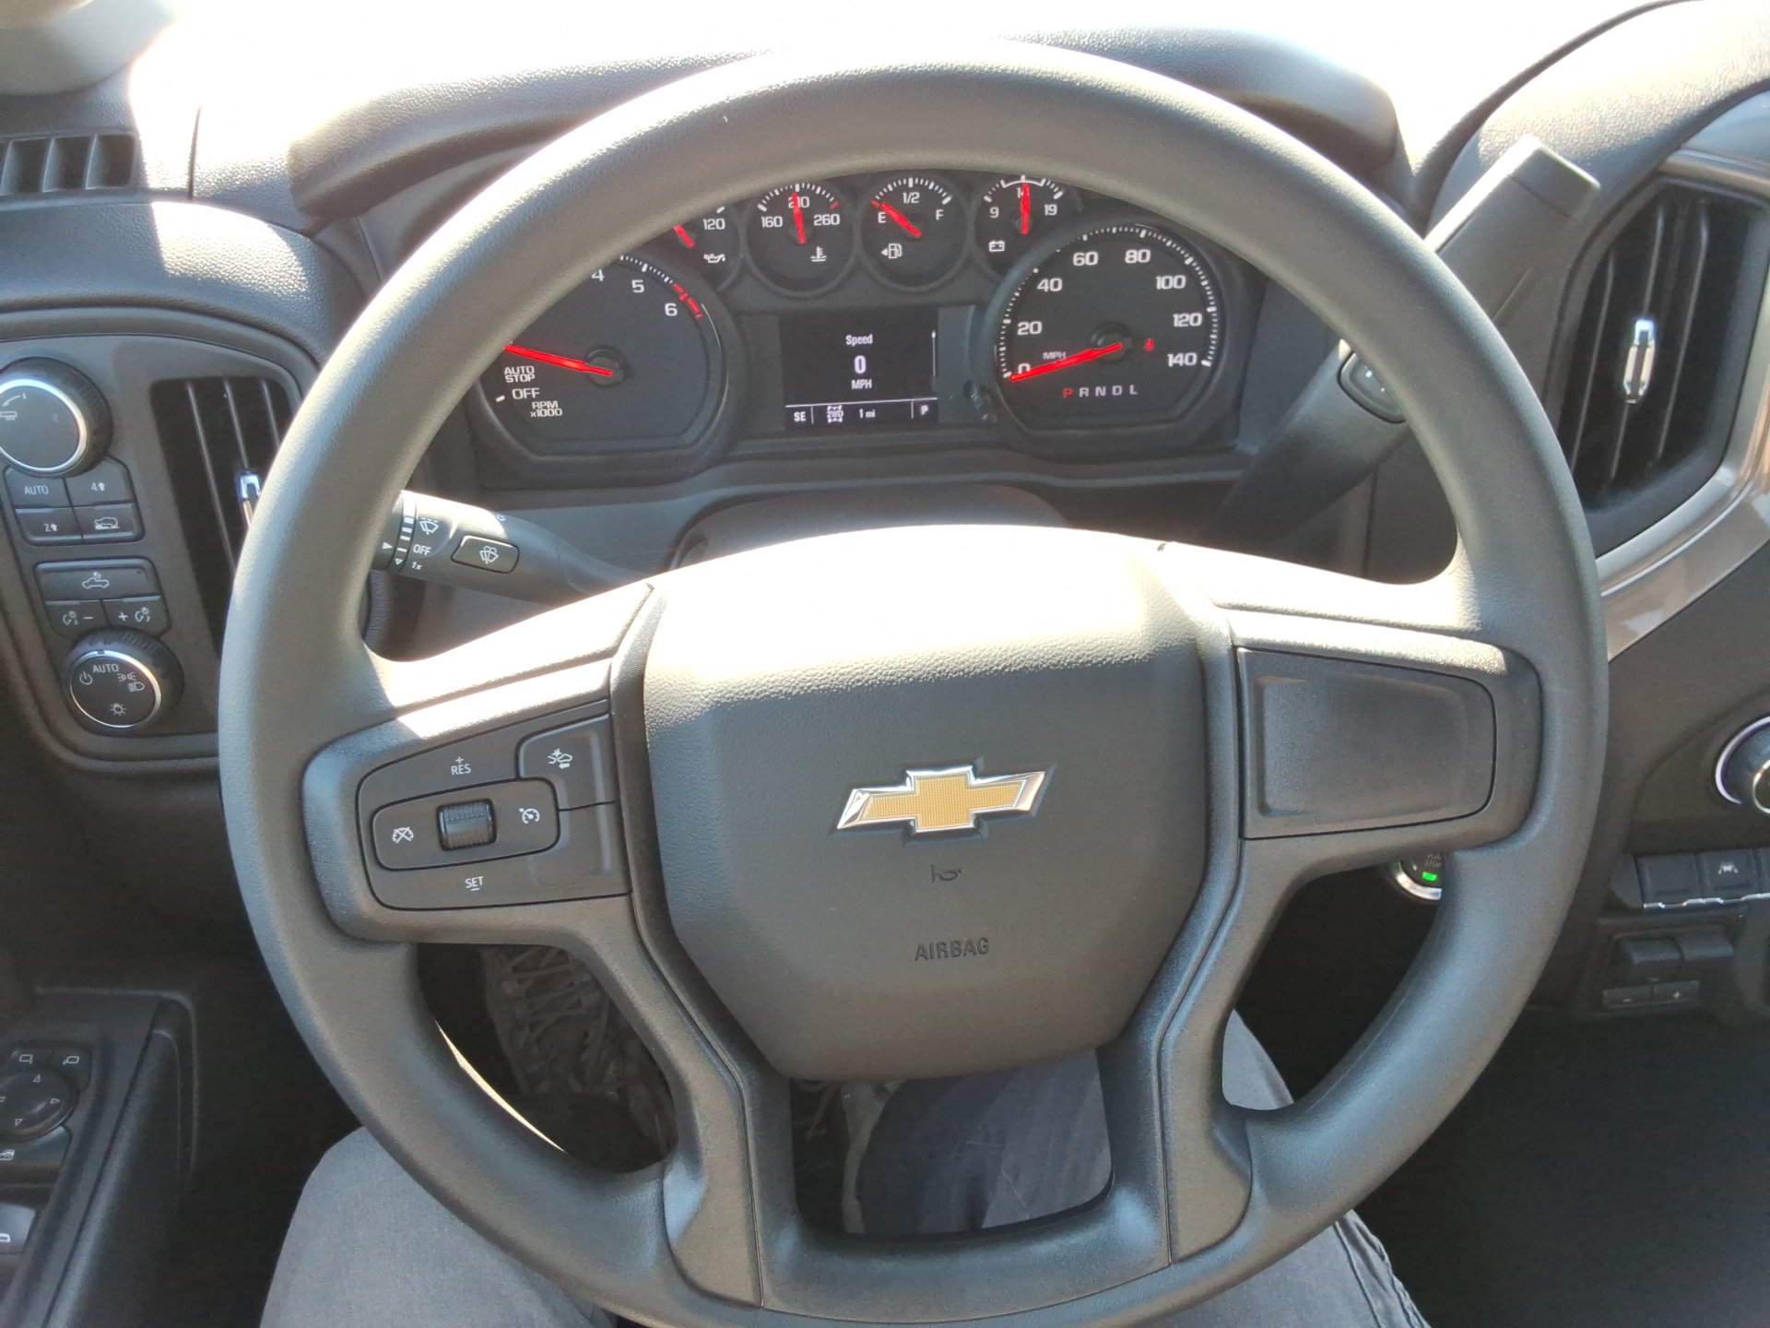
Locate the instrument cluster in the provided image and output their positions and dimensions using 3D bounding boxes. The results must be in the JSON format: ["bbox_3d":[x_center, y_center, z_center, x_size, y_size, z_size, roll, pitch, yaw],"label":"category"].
[{"bbox_3d":[-0.009,-0.147,0.621,0.338,0.129,0.055,-4,28,-3],"label":"instrument cluster"}]

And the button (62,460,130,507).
[{"bbox_3d":[-0.328,-0.077,0.600,0.026,0.020,0.010,-4,28,-3],"label":"button"}]

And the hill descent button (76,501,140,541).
[{"bbox_3d":[-0.328,-0.061,0.608,0.026,0.017,0.010,-4,28,-3],"label":"hill descent button"}]

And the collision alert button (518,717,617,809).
[{"bbox_3d":[-0.090,0.027,0.407,0.027,0.026,0.010,-5,16,-3],"label":"collision alert button"}]

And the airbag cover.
[{"bbox_3d":[0.013,0.044,0.414,0.159,0.163,0.050,-5,16,-3],"label":"airbag cover"}]

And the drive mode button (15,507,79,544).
[{"bbox_3d":[-0.353,-0.060,0.607,0.024,0.016,0.010,-4,28,-3],"label":"drive mode button"}]

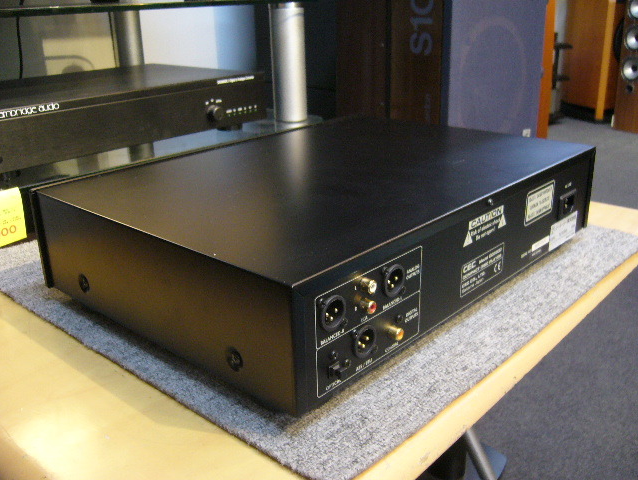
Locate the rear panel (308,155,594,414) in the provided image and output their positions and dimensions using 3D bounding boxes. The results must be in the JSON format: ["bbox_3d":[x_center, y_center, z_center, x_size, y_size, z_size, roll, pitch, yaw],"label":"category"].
[{"bbox_3d":[0.131,0.005,0.500,0.022,0.079,0.427,16,26,39],"label":"rear panel"}]

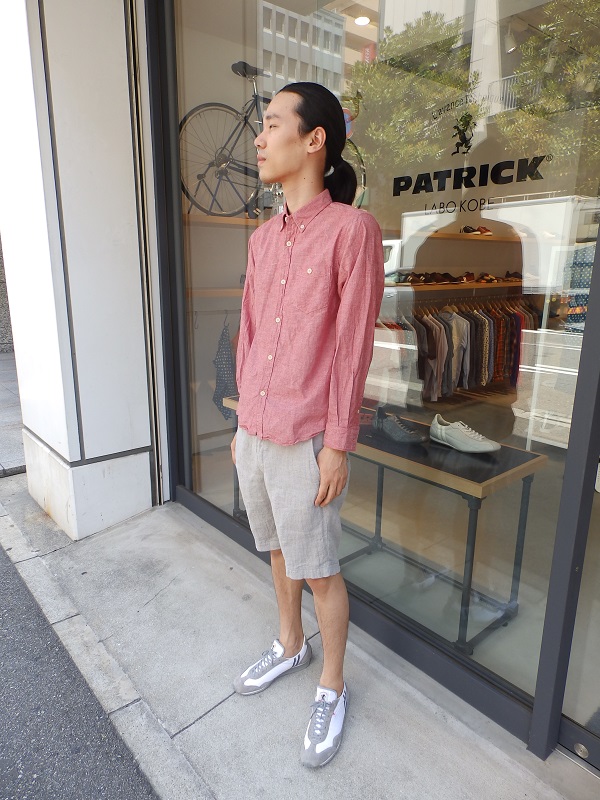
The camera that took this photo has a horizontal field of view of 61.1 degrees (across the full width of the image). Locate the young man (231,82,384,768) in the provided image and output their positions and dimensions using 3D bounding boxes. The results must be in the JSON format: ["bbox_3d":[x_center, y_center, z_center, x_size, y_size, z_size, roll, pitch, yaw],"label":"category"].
[{"bbox_3d":[0.010,0.089,1.421,0.480,1.762,0.310,13,19,42],"label":"young man"}]

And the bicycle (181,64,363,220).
[{"bbox_3d":[-0.117,-1.790,3.641,1.705,0.972,0.440,-12,18,-39],"label":"bicycle"}]

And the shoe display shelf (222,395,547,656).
[{"bbox_3d":[0.249,0.417,2.367,0.432,0.658,1.511,-12,18,-39],"label":"shoe display shelf"}]

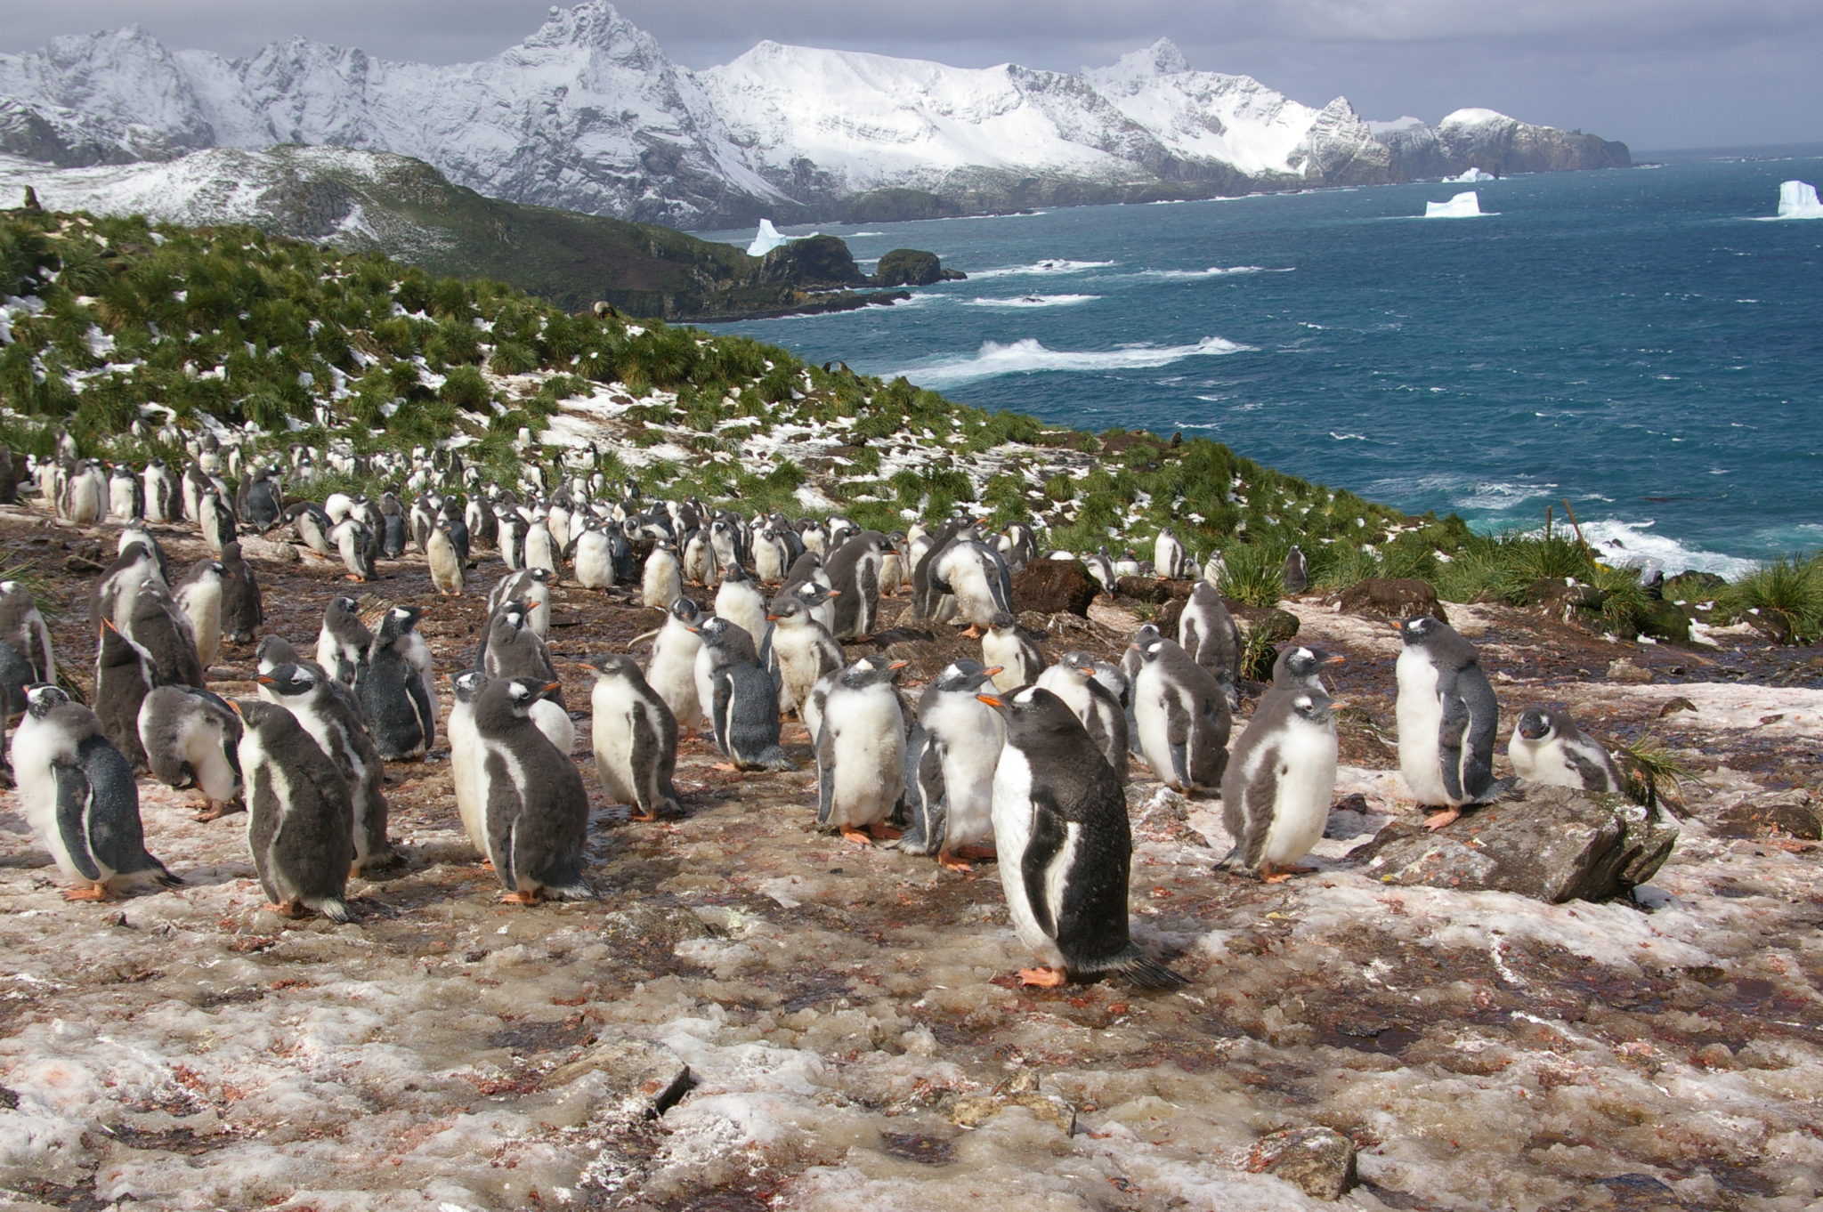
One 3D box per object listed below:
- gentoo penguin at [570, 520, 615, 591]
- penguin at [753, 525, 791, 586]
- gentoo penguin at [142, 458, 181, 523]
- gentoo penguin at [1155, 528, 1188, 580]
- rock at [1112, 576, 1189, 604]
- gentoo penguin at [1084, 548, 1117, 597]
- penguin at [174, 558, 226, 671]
[{"bbox_3d":[-2.780,-0.447,17.200,0.340,0.600,0.330,-3,12,-3],"label":"gentoo penguin"},{"bbox_3d":[-1.492,-0.536,21.200,0.350,0.640,0.310,-1,12,8],"label":"penguin"},{"bbox_3d":[-7.219,-1.112,19.000,0.280,0.630,0.240,-13,17,-41],"label":"gentoo penguin"},{"bbox_3d":[3.003,-0.601,22.800,0.270,0.610,0.330,8,16,40],"label":"gentoo penguin"},{"bbox_3d":[2.469,-0.161,20.300,0.800,0.250,0.500,-1,12,7],"label":"rock"},{"bbox_3d":[2.092,-0.370,21.800,0.360,0.520,0.240,4,14,26],"label":"gentoo penguin"},{"bbox_3d":[-3.897,0.047,10.800,0.250,0.620,0.280,-12,15,-36],"label":"penguin"}]

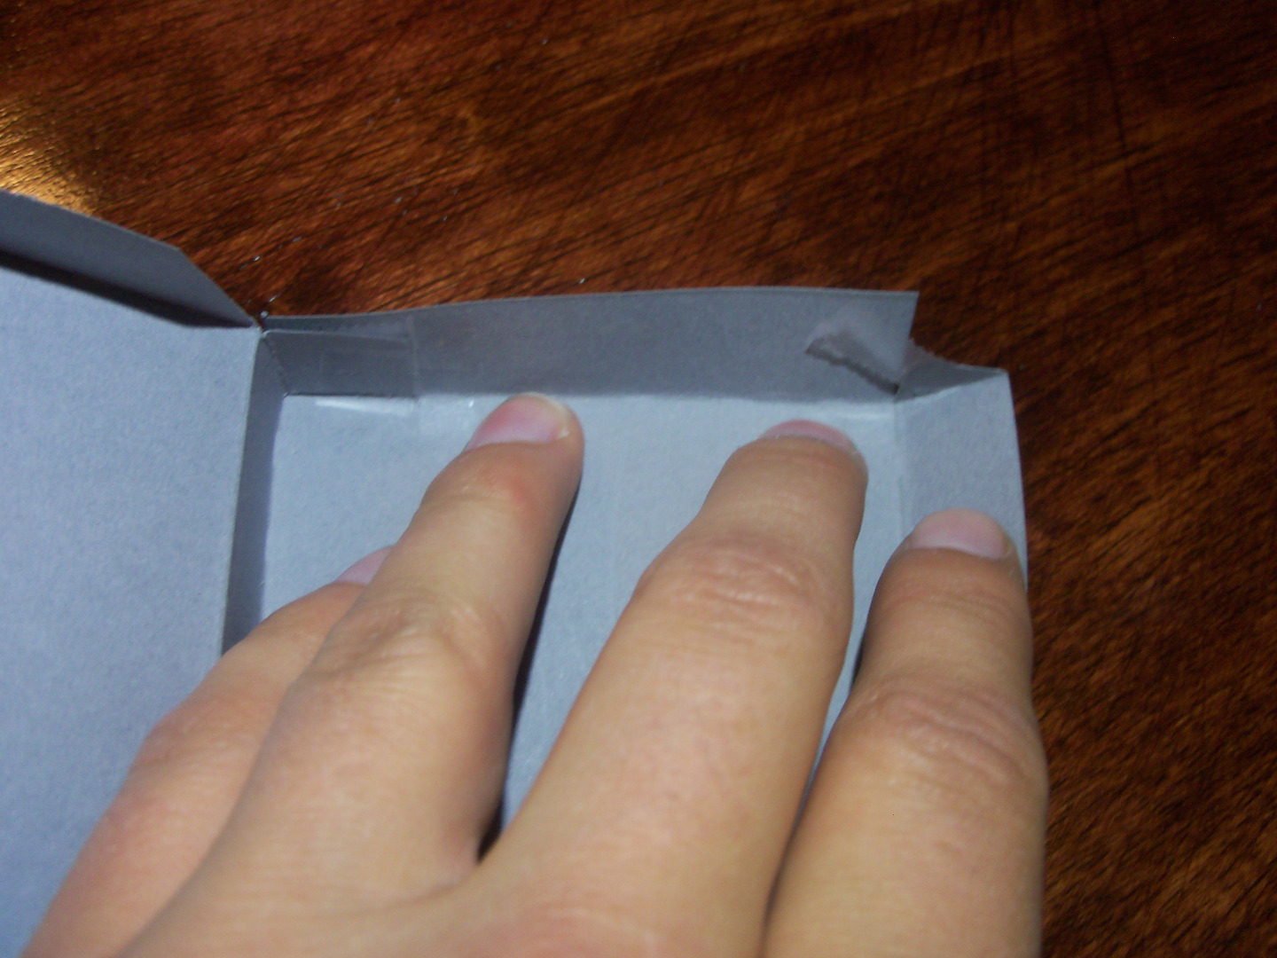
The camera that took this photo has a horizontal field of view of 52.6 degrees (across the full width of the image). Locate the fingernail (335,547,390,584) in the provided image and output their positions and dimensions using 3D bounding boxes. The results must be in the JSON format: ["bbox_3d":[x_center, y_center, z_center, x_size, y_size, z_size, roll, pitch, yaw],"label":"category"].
[{"bbox_3d":[-0.030,0.011,0.148,0.009,0.003,0.010,5,24,20],"label":"fingernail"}]

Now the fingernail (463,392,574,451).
[{"bbox_3d":[-0.014,-0.007,0.154,0.011,0.003,0.012,1,24,16],"label":"fingernail"}]

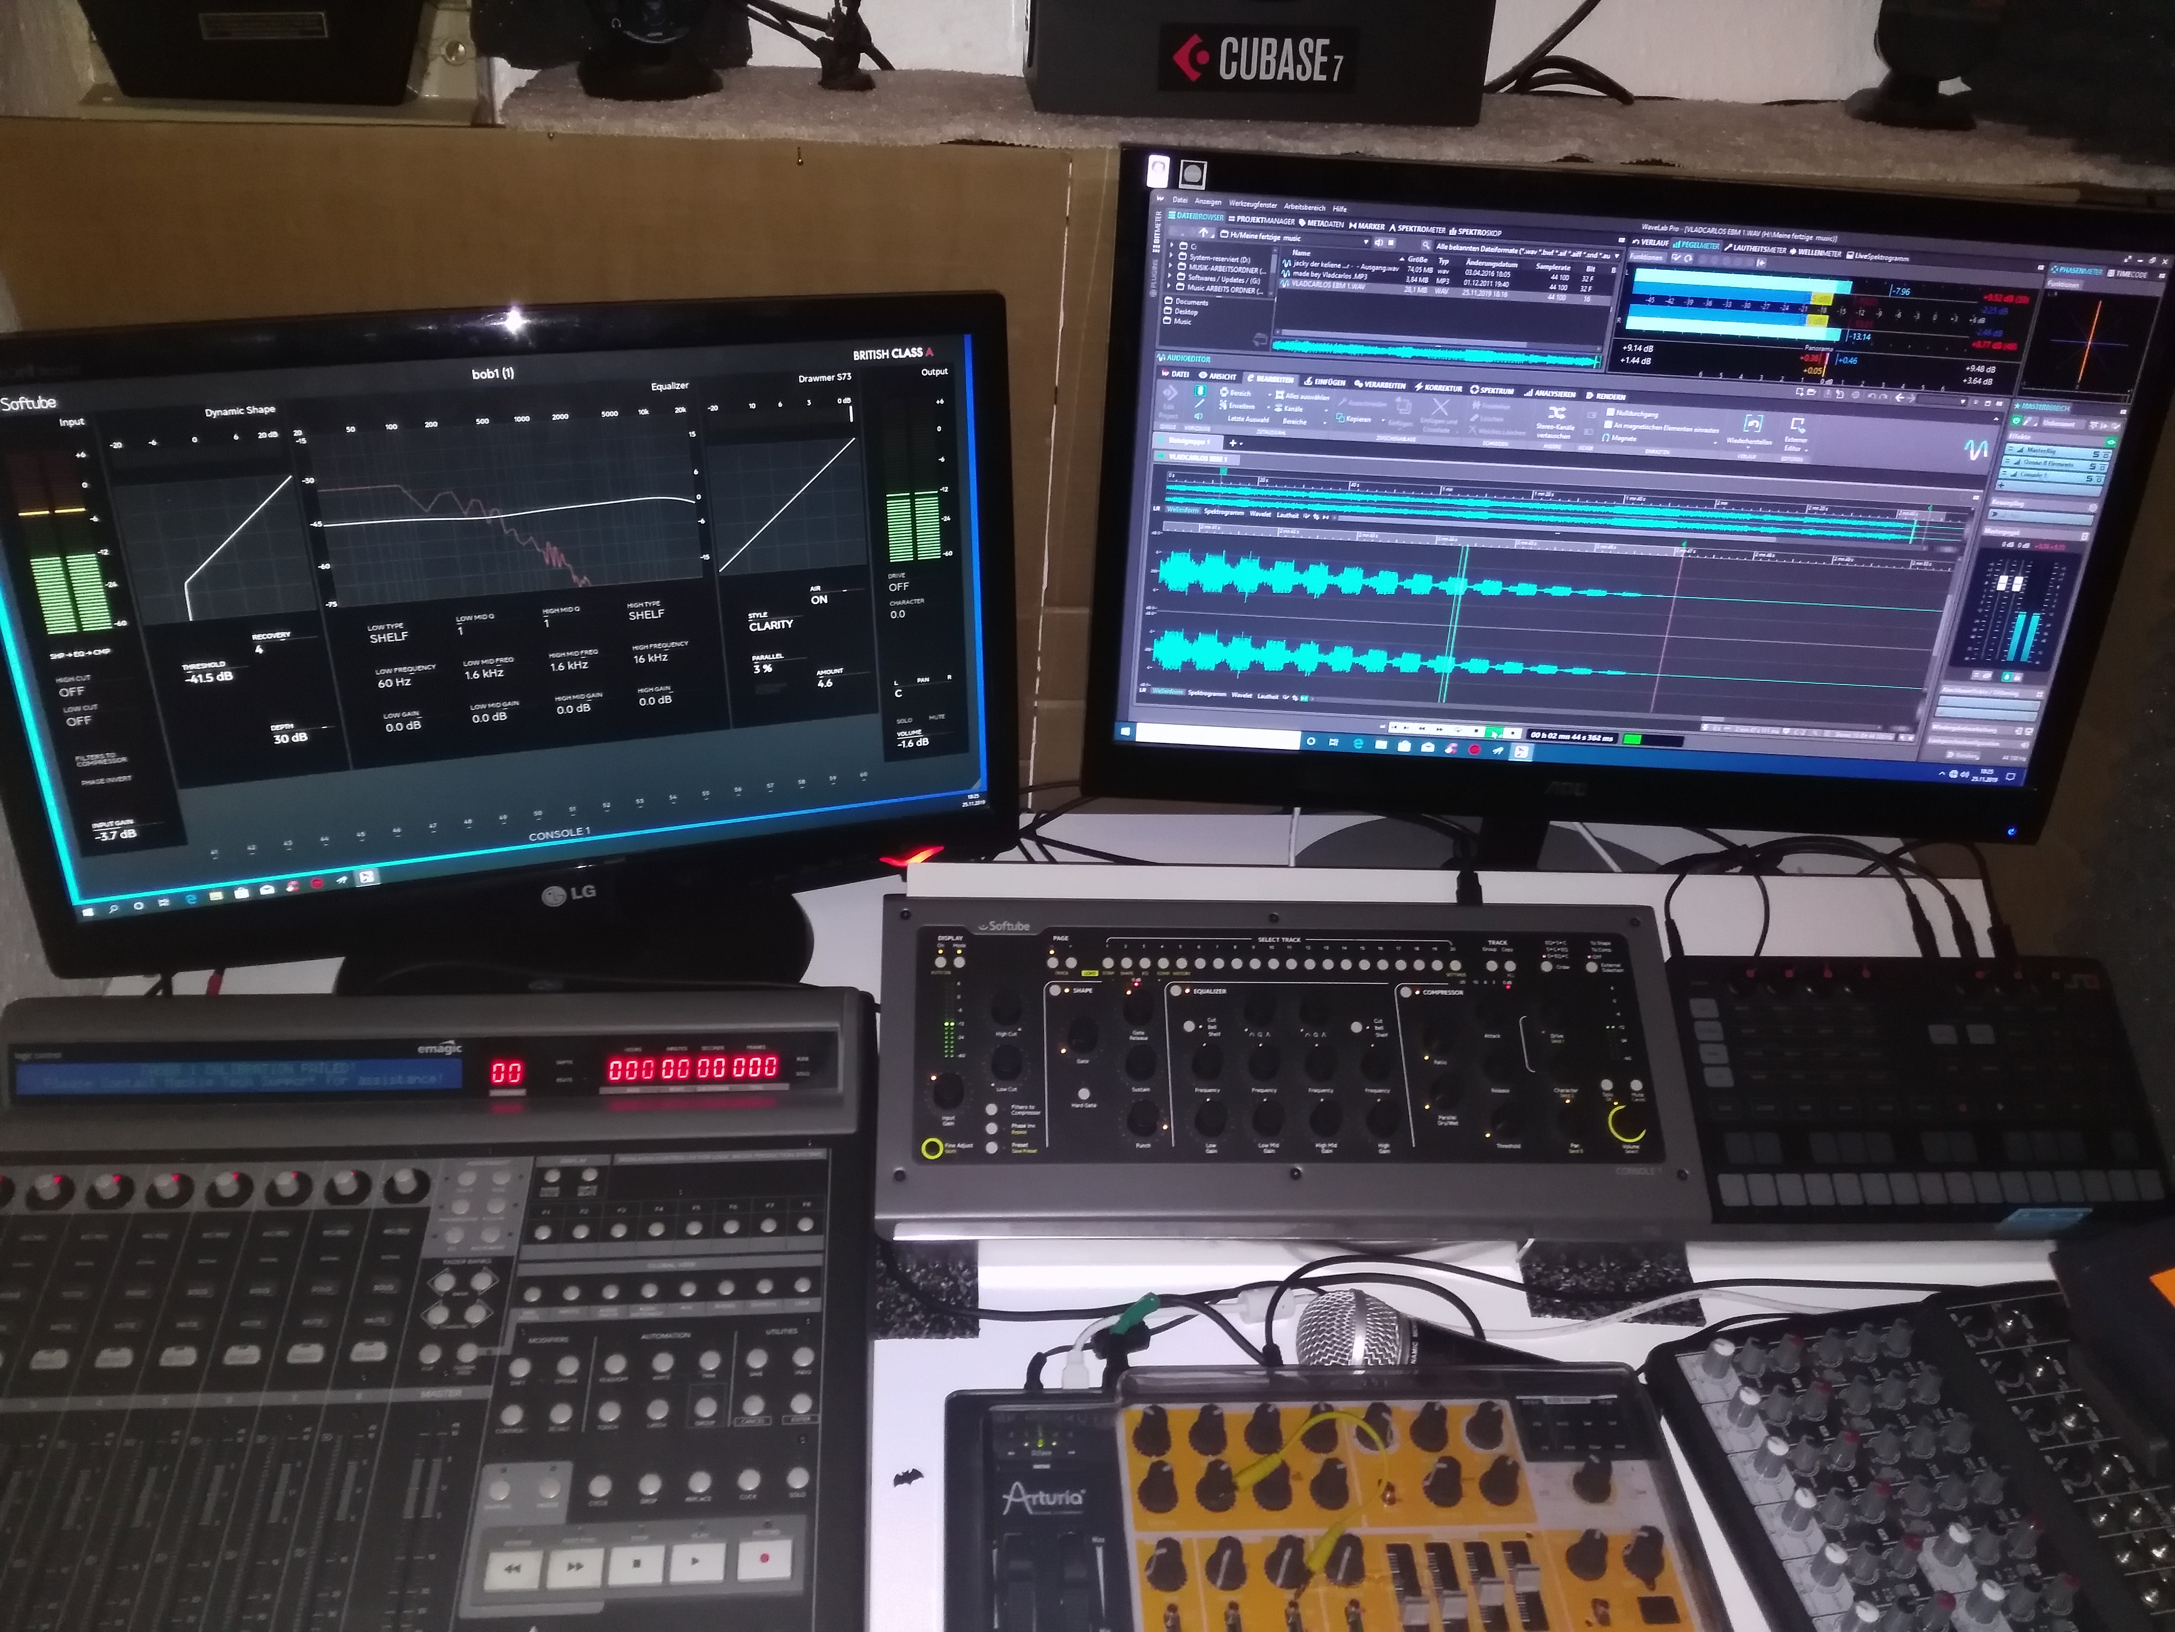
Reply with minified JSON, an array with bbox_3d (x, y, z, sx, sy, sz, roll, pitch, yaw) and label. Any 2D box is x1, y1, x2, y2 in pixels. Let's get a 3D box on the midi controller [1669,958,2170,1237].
[{"bbox_3d":[0.465,0.151,0.985,0.256,0.044,0.150,0,59,-3],"label":"midi controller"}]

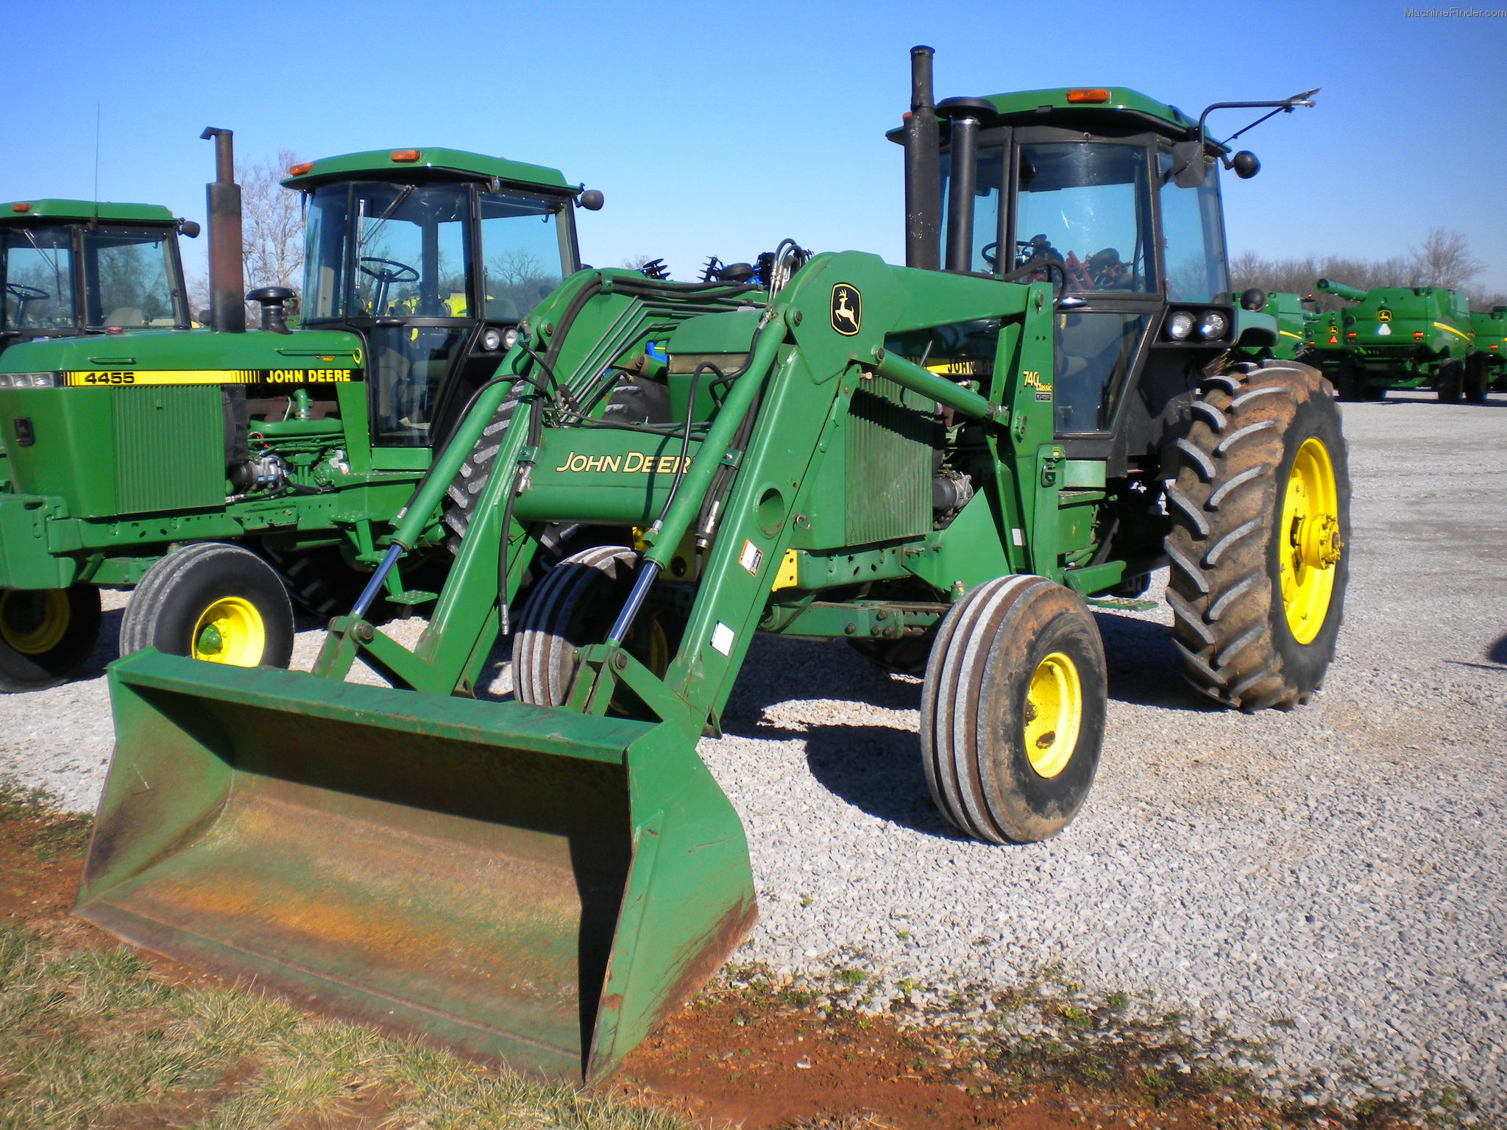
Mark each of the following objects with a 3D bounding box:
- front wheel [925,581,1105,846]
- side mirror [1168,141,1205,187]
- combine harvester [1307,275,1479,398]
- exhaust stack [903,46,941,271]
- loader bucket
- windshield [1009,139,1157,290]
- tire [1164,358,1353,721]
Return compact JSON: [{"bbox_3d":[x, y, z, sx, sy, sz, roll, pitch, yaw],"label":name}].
[{"bbox_3d":[0.968,0.526,5.560,0.310,0.960,0.960,7,10,37],"label":"front wheel"},{"bbox_3d":[1.991,-1.838,6.985,0.155,0.215,0.060,2,7,17],"label":"side mirror"},{"bbox_3d":[22.174,-7.519,51.549,3.800,3.800,8.400,4,8,33],"label":"combine harvester"},{"bbox_3d":[0.737,-1.688,6.682,0.155,1.130,0.155,4,9,34],"label":"exhaust stack"},{"bbox_3d":[-1.044,0.711,4.386,2.090,0.800,0.730,4,9,34],"label":"loader bucket"},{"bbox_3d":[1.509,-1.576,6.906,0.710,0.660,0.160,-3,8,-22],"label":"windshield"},{"bbox_3d":[2.565,-0.137,7.655,0.460,1.750,1.750,4,9,34],"label":"tire"}]

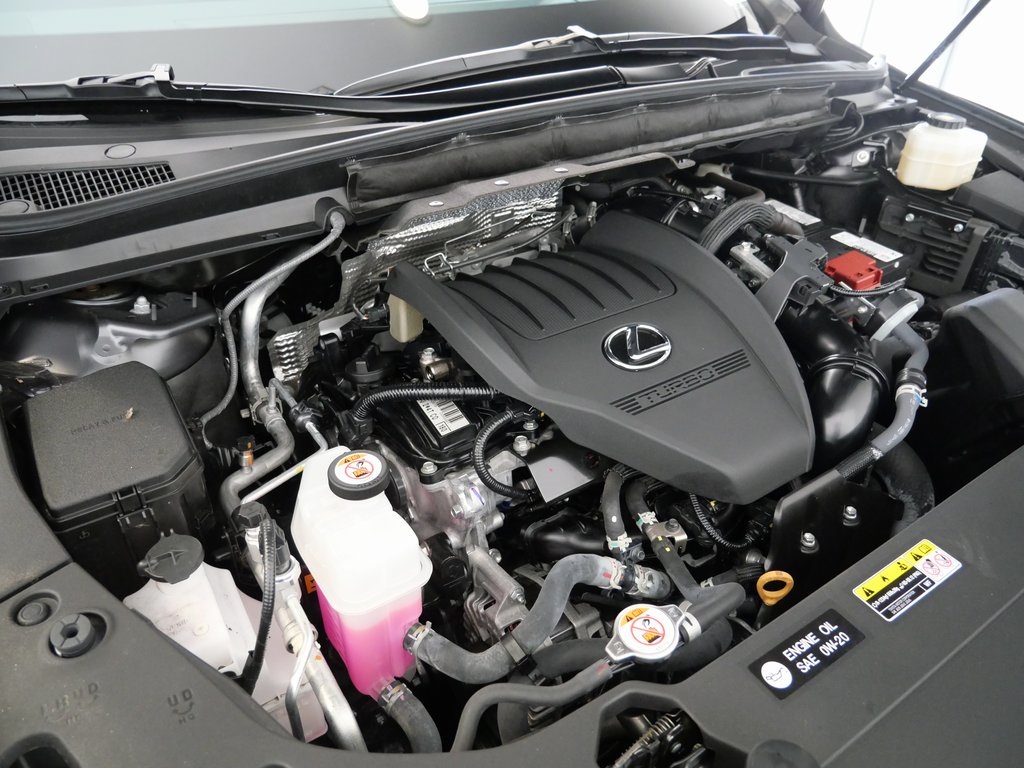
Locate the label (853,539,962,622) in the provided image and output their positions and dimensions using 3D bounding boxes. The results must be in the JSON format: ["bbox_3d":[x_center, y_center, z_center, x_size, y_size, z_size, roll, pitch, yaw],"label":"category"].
[{"bbox_3d":[0.282,0.138,0.505,0.090,0.002,0.029,-20,41,-28],"label":"label"}]

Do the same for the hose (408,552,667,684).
[{"bbox_3d":[0.020,0.203,0.638,0.225,0.090,0.075,-1,35,-4],"label":"hose"}]

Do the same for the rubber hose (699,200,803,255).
[{"bbox_3d":[0.332,-0.213,0.985,0.138,0.070,0.048,1,35,-1],"label":"rubber hose"}]

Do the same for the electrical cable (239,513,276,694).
[{"bbox_3d":[-0.197,0.178,0.560,0.030,0.110,0.085,2,35,0],"label":"electrical cable"}]

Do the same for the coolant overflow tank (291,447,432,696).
[{"bbox_3d":[-0.132,0.156,0.617,0.092,0.195,0.135,-20,41,-28],"label":"coolant overflow tank"}]

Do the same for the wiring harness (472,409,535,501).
[{"bbox_3d":[-0.009,0.078,0.706,0.062,0.070,0.060,2,35,0],"label":"wiring harness"}]

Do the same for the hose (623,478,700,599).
[{"bbox_3d":[0.127,0.134,0.616,0.030,0.032,0.135,-8,36,-14],"label":"hose"}]

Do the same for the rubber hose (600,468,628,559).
[{"bbox_3d":[0.096,0.120,0.666,0.024,0.055,0.070,-3,35,-7],"label":"rubber hose"}]

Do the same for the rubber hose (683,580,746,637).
[{"bbox_3d":[0.150,0.166,0.536,0.052,0.028,0.025,-20,41,-28],"label":"rubber hose"}]

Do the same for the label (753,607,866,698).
[{"bbox_3d":[0.189,0.171,0.453,0.083,0.002,0.026,-20,41,-28],"label":"label"}]

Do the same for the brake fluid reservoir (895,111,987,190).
[{"bbox_3d":[0.681,-0.369,1.130,0.110,0.093,0.090,-20,41,-28],"label":"brake fluid reservoir"}]

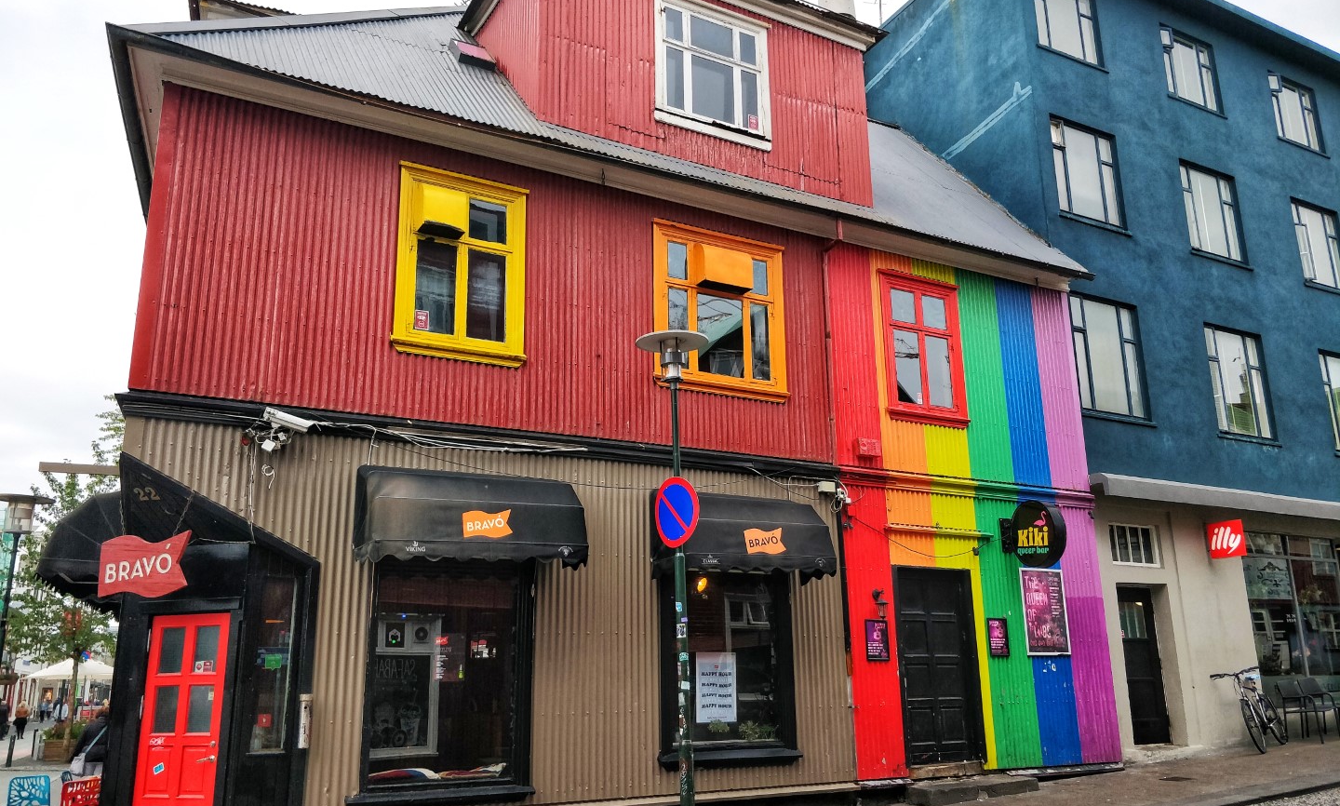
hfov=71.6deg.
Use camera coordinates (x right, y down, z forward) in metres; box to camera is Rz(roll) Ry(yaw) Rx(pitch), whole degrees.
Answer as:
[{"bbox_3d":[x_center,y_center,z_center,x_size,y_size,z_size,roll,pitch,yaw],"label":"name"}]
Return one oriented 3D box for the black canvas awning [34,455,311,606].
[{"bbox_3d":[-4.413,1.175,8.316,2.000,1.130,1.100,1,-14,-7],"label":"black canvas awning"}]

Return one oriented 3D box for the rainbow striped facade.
[{"bbox_3d":[3.967,1.260,11.867,4.280,6.420,0.250,7,-16,-25],"label":"rainbow striped facade"}]

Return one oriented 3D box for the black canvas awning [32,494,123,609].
[{"bbox_3d":[-6.315,1.539,10.095,0.670,0.930,2.000,7,-15,-28],"label":"black canvas awning"}]

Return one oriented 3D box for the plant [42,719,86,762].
[{"bbox_3d":[-14.125,7.912,21.707,1.000,0.950,0.800,7,-16,-25],"label":"plant"}]

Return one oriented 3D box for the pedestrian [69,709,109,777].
[{"bbox_3d":[-6.506,4.186,10.533,0.550,1.500,0.450,7,-16,-25],"label":"pedestrian"}]

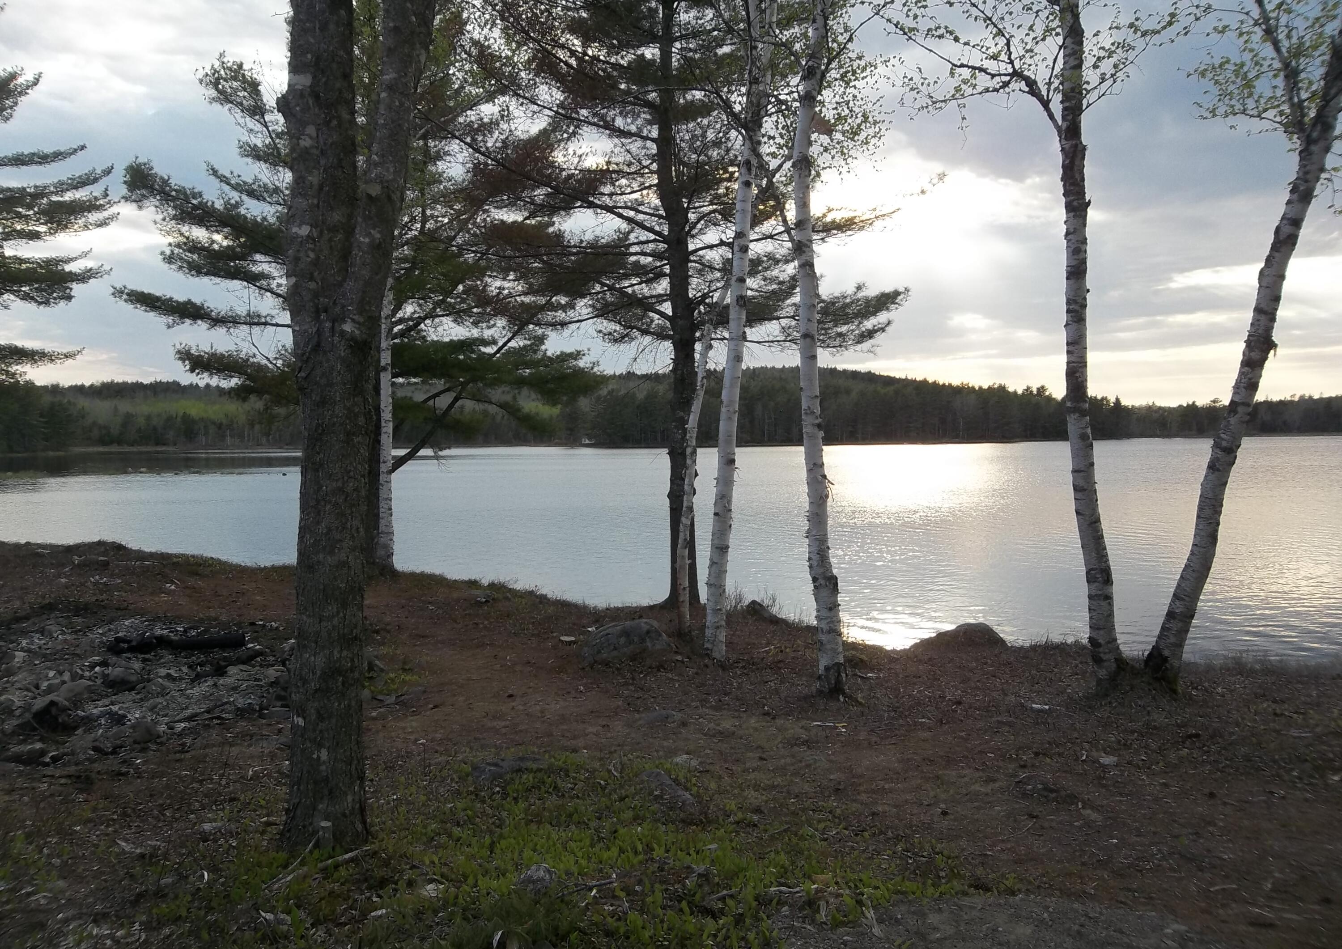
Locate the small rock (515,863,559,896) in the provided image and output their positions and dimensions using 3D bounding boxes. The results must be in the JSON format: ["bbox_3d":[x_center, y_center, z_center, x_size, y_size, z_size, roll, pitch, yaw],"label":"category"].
[{"bbox_3d":[-0.468,1.413,3.650,0.145,0.095,0.130,-1,2,-8],"label":"small rock"}]

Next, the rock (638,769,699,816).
[{"bbox_3d":[-0.009,1.396,4.600,0.250,0.140,0.250,-1,2,0],"label":"rock"}]

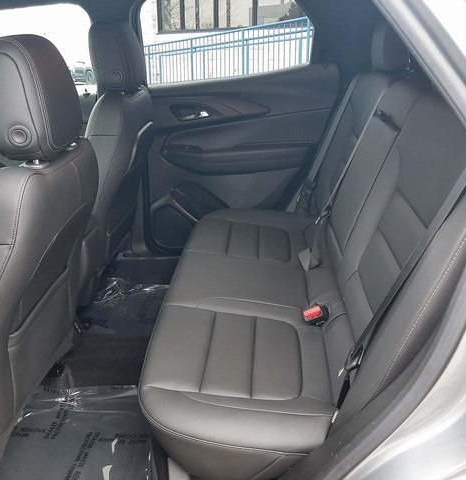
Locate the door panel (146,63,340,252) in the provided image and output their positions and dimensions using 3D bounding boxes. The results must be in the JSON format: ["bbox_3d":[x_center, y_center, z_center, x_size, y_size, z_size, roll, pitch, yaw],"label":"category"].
[{"bbox_3d":[0.014,-0.318,2.113,0.830,0.810,0.130,0,25,4],"label":"door panel"}]

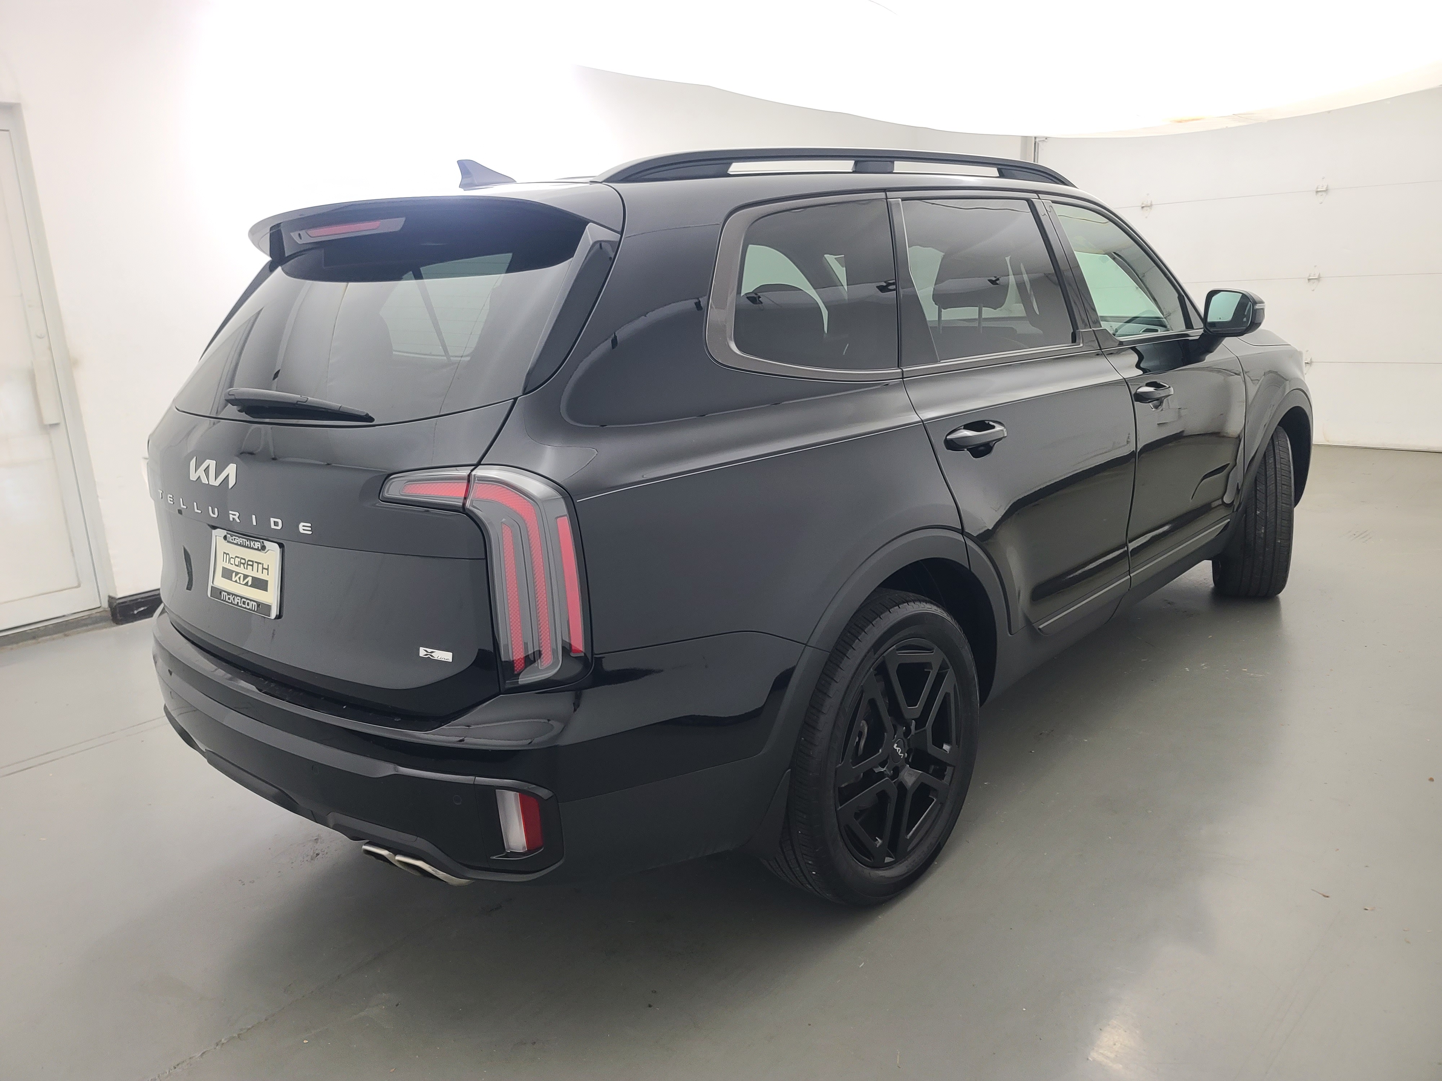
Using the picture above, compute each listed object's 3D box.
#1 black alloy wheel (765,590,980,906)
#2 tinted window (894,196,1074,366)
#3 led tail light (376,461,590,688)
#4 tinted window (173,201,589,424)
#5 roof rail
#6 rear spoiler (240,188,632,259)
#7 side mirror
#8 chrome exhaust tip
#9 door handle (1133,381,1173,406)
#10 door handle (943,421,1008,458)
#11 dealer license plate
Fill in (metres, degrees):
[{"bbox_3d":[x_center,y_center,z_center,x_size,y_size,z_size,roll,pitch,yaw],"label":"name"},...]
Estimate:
[{"bbox_3d":[0.350,0.478,2.523,0.250,0.745,0.745,8,17,42],"label":"black alloy wheel"},{"bbox_3d":[0.742,-0.727,2.848,0.770,0.440,0.040,-16,-2,-45],"label":"tinted window"},{"bbox_3d":[-0.407,0.048,1.780,0.365,0.370,0.175,8,17,42],"label":"led tail light"},{"bbox_3d":[-0.867,-0.463,2.316,1.380,0.500,0.100,8,-22,42],"label":"tinted window"},{"bbox_3d":[0.467,-0.962,2.748,0.065,0.100,2.060,8,19,42],"label":"roof rail"},{"bbox_3d":[-0.770,-0.720,2.381,1.400,0.140,0.340,8,17,42],"label":"rear spoiler"},{"bbox_3d":[1.821,-0.811,3.713,0.200,0.170,0.130,8,17,42],"label":"side mirror"},{"bbox_3d":[-0.588,0.622,2.006,0.260,0.080,0.140,8,17,42],"label":"chrome exhaust tip"},{"bbox_3d":[1.367,-0.461,3.292,0.058,0.068,0.250,8,17,42],"label":"door handle"},{"bbox_3d":[0.611,-0.245,2.499,0.058,0.068,0.250,8,17,42],"label":"door handle"},{"bbox_3d":[-1.019,0.068,2.230,0.312,0.162,0.020,8,5,42],"label":"dealer license plate"}]

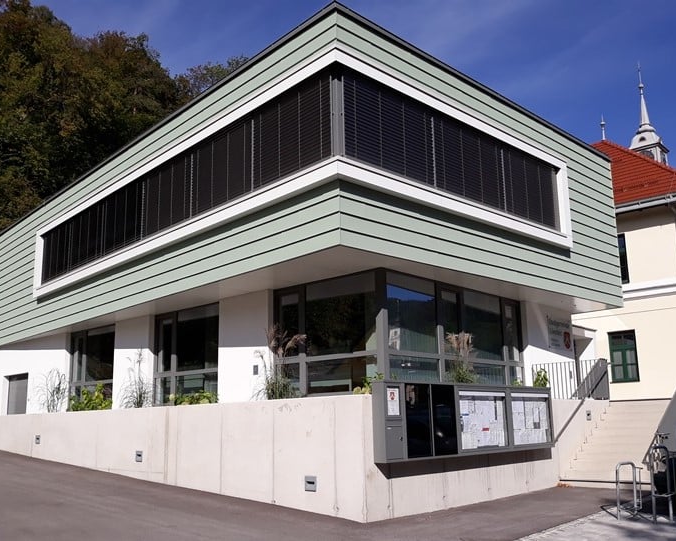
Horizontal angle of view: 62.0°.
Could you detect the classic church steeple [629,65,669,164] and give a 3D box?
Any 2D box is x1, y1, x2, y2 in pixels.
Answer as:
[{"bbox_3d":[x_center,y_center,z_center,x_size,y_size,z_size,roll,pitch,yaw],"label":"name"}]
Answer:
[{"bbox_3d":[15.869,-8.011,29.335,1.400,6.160,1.400,12,-19,-42],"label":"classic church steeple"}]

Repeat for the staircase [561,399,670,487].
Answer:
[{"bbox_3d":[6.474,3.793,12.525,3.041,1.790,1.900,11,-18,-41],"label":"staircase"}]

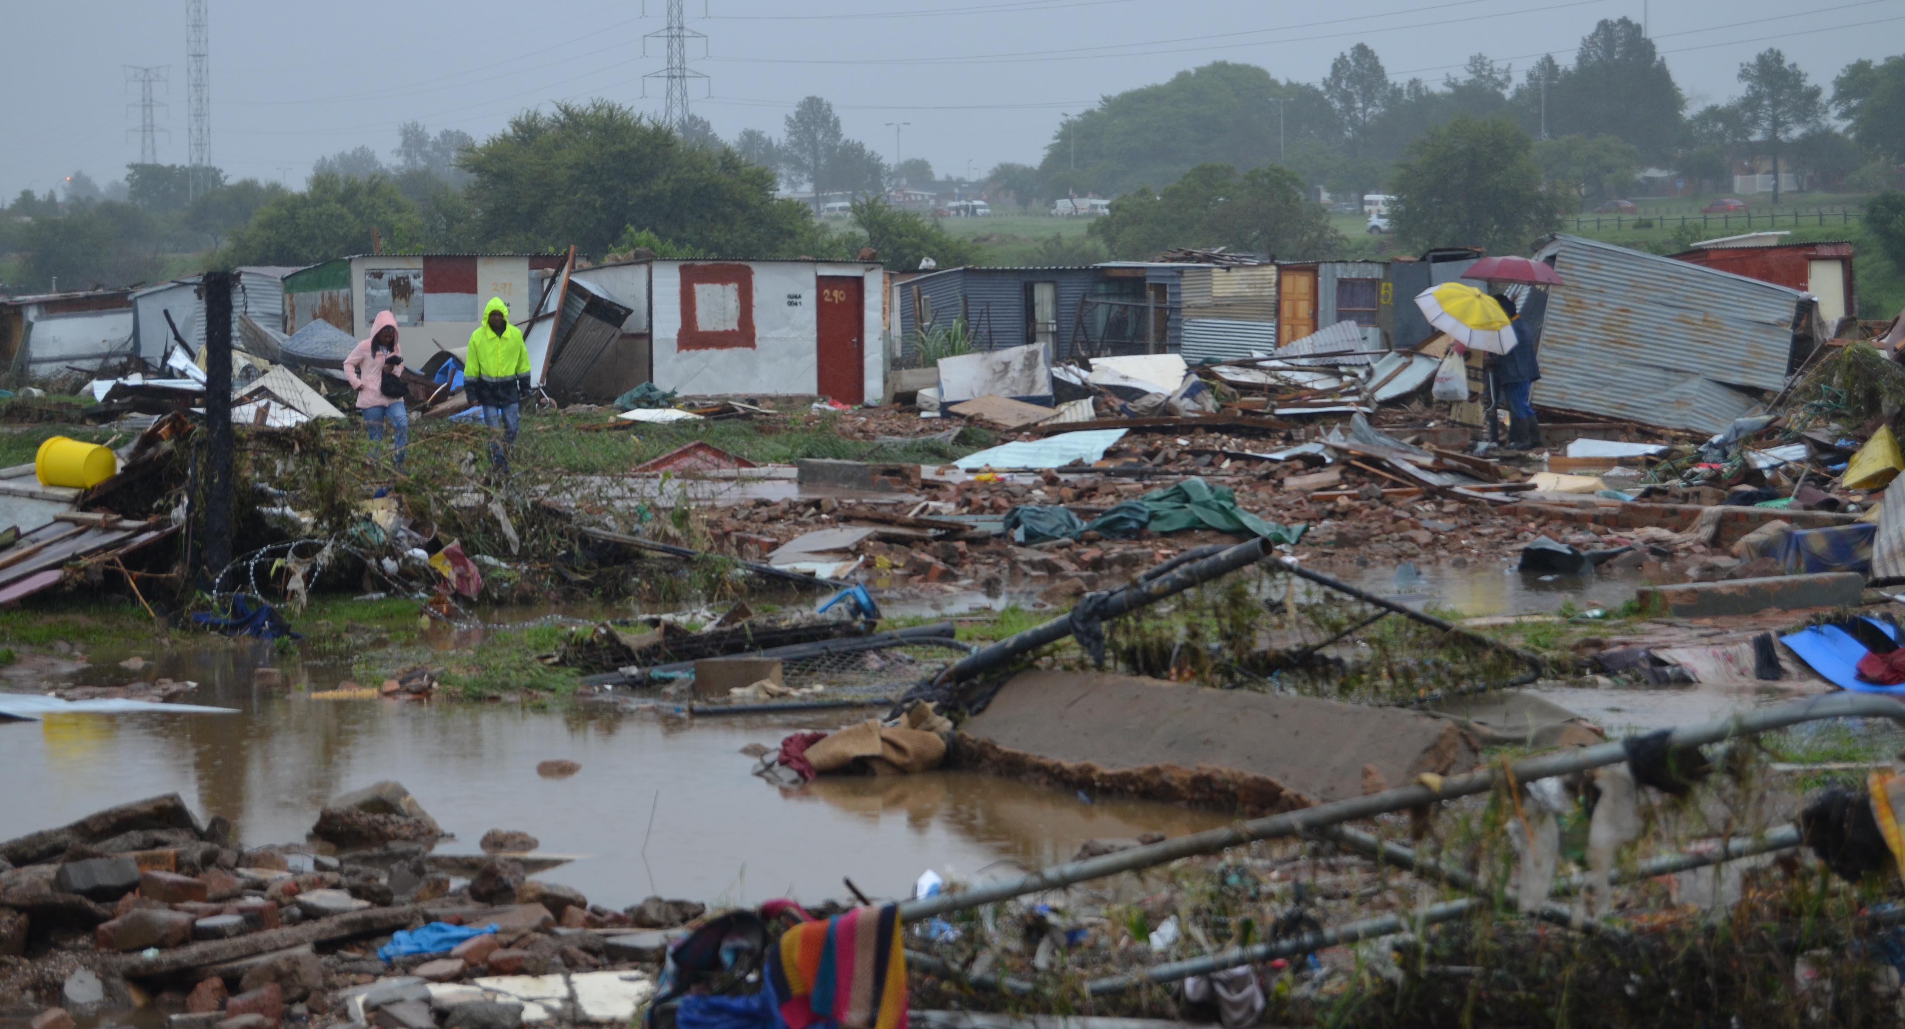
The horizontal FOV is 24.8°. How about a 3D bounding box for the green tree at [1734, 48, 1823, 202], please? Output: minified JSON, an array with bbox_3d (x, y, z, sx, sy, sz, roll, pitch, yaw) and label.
[{"bbox_3d":[77.263,-36.418,405.000,8.214,14.400,7.803,0,3,0],"label":"green tree"}]

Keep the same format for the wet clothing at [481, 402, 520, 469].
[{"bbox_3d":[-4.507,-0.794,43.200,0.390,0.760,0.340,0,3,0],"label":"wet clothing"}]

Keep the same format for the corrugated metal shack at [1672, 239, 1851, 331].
[{"bbox_3d":[15.449,-4.091,85.020,2.950,2.350,3.200,-1,3,-18],"label":"corrugated metal shack"}]

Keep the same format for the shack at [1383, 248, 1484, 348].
[{"bbox_3d":[10.349,-4.338,92.500,1.550,2.500,2.100,-2,3,-24],"label":"shack"}]

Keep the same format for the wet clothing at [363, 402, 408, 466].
[{"bbox_3d":[-5.650,-0.779,43.200,0.450,0.720,0.360,-1,4,-11],"label":"wet clothing"}]

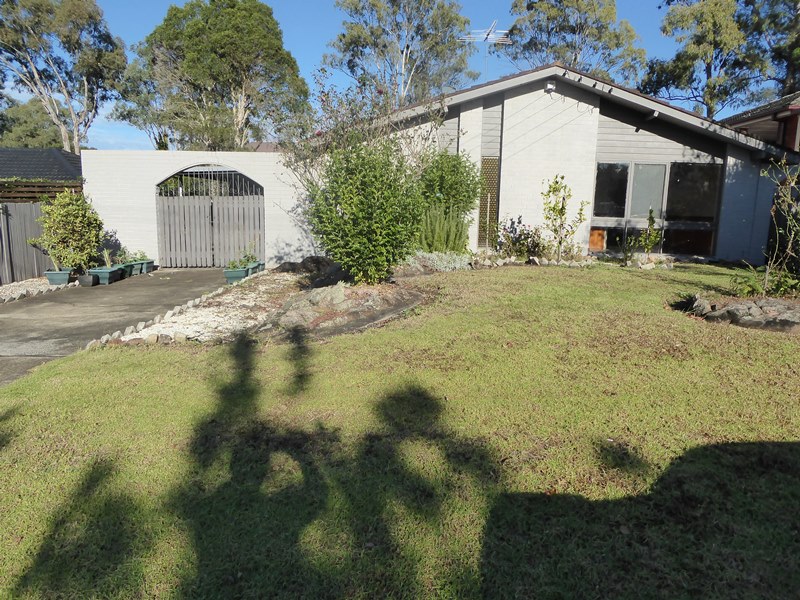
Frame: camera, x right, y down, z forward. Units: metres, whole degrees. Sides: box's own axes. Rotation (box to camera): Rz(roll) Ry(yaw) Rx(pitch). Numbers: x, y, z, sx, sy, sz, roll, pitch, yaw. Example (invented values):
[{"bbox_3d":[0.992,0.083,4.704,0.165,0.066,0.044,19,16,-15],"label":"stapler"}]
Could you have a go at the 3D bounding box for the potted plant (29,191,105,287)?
[{"bbox_3d":[-5.942,-1.105,10.331,1.220,1.745,1.200,1,9,0],"label":"potted plant"}]

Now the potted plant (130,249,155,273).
[{"bbox_3d":[-5.466,-0.796,12.206,0.380,0.458,0.420,1,9,0],"label":"potted plant"}]

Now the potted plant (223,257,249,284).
[{"bbox_3d":[-2.974,-0.538,10.466,0.380,0.458,0.380,1,9,0],"label":"potted plant"}]

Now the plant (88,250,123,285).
[{"bbox_3d":[-5.330,-0.616,10.512,0.356,0.594,0.520,1,9,0],"label":"plant"}]

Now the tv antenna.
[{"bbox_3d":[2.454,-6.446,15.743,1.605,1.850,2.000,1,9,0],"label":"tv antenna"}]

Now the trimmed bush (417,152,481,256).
[{"bbox_3d":[0.952,-1.934,11.738,1.358,2.145,1.250,1,9,0],"label":"trimmed bush"}]

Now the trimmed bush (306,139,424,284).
[{"bbox_3d":[-0.595,-1.512,10.040,2.042,2.508,1.900,1,9,0],"label":"trimmed bush"}]

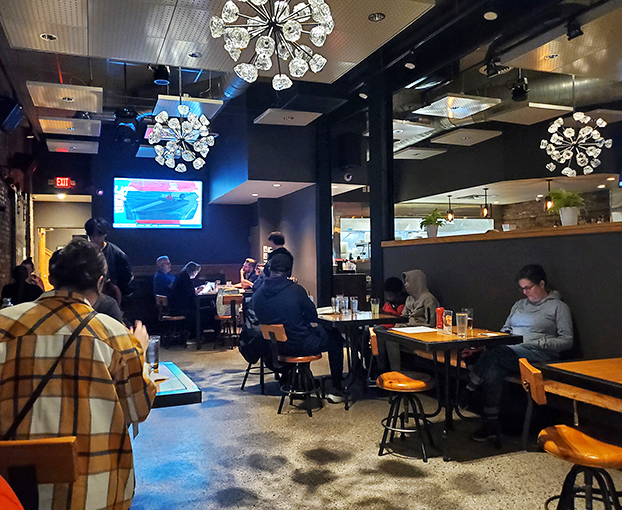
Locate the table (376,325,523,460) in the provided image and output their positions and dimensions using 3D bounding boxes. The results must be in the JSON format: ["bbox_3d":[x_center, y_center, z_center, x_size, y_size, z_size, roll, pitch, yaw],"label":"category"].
[{"bbox_3d":[0.934,0.929,3.579,0.710,0.760,0.680,-1,-1,-23],"label":"table"}]

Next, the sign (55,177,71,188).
[{"bbox_3d":[-4.420,-1.295,9.120,0.300,0.200,0.060,-1,0,-23],"label":"sign"}]

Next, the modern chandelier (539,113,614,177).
[{"bbox_3d":[2.984,-1.250,5.750,0.740,0.720,0.740,-1,0,-23],"label":"modern chandelier"}]

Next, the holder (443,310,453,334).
[{"bbox_3d":[0.951,0.468,3.540,0.045,0.165,0.090,-1,-1,-31],"label":"holder"}]

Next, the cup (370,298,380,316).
[{"bbox_3d":[0.614,0.492,4.862,0.079,0.153,0.079,-1,-1,0],"label":"cup"}]

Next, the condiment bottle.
[{"bbox_3d":[0.963,0.473,3.816,0.054,0.157,0.056,-1,-1,0],"label":"condiment bottle"}]

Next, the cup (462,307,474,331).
[{"bbox_3d":[1.134,0.464,3.700,0.084,0.148,0.084,-2,0,0],"label":"cup"}]

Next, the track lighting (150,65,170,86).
[{"bbox_3d":[-1.632,-1.933,5.500,0.200,0.240,0.200,-1,0,-23],"label":"track lighting"}]

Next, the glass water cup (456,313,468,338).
[{"bbox_3d":[1.000,0.469,3.384,0.079,0.153,0.079,-1,-1,0],"label":"glass water cup"}]

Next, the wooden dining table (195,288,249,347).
[{"bbox_3d":[-1.402,0.981,8.235,1.100,0.796,1.200,-1,0,-23],"label":"wooden dining table"}]

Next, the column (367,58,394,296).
[{"bbox_3d":[0.841,-0.451,6.021,0.170,3.510,0.250,-1,0,-23],"label":"column"}]

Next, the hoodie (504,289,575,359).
[{"bbox_3d":[1.544,0.481,3.500,0.380,0.470,0.500,-1,-1,-26],"label":"hoodie"}]

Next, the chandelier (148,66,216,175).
[{"bbox_3d":[-1.442,-1.512,5.700,0.720,1.170,0.720,-1,0,-23],"label":"chandelier"}]

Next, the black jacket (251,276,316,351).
[{"bbox_3d":[-0.195,0.511,4.420,0.410,0.670,0.530,-1,-1,-43],"label":"black jacket"}]

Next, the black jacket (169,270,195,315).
[{"bbox_3d":[-1.912,0.558,7.600,0.360,0.640,0.450,-1,0,-23],"label":"black jacket"}]

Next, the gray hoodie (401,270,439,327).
[{"bbox_3d":[0.986,0.429,4.720,0.350,0.580,0.370,-1,-1,-21],"label":"gray hoodie"}]

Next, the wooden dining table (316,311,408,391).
[{"bbox_3d":[0.385,0.952,4.780,0.700,0.760,0.700,-1,-1,-23],"label":"wooden dining table"}]

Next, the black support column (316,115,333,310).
[{"bbox_3d":[0.194,-0.374,7.558,0.150,3.410,0.200,-1,0,-23],"label":"black support column"}]

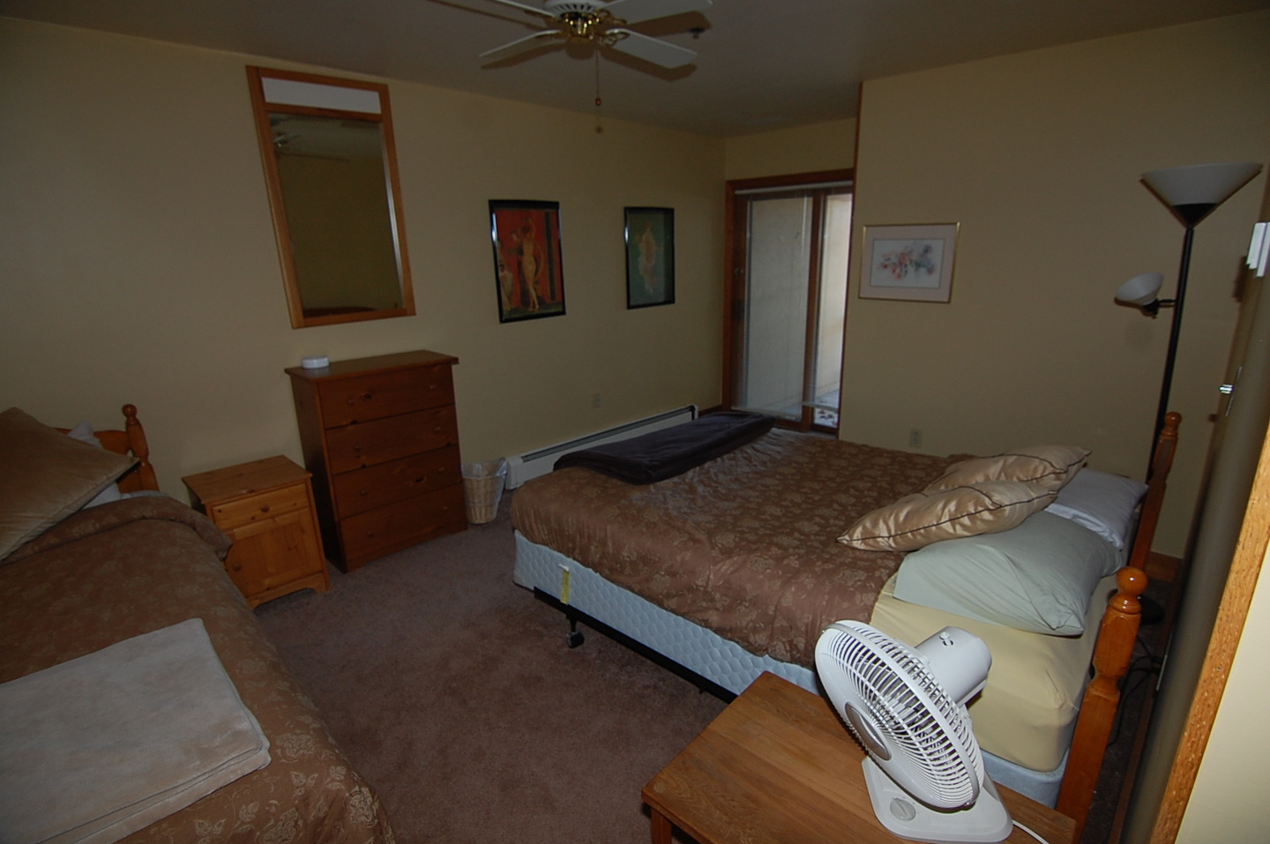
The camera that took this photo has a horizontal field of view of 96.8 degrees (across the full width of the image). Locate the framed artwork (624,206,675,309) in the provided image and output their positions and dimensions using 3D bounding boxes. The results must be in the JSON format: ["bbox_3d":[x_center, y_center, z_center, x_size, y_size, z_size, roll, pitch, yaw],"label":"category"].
[{"bbox_3d":[0.126,-1.298,4.474,0.025,0.748,0.565,14,24,43],"label":"framed artwork"}]

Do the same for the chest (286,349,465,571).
[{"bbox_3d":[-1.361,0.185,3.090,0.370,1.020,0.735,15,23,40],"label":"chest"}]

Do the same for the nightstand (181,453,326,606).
[{"bbox_3d":[-1.774,0.547,2.667,0.385,0.610,0.410,15,23,41],"label":"nightstand"}]

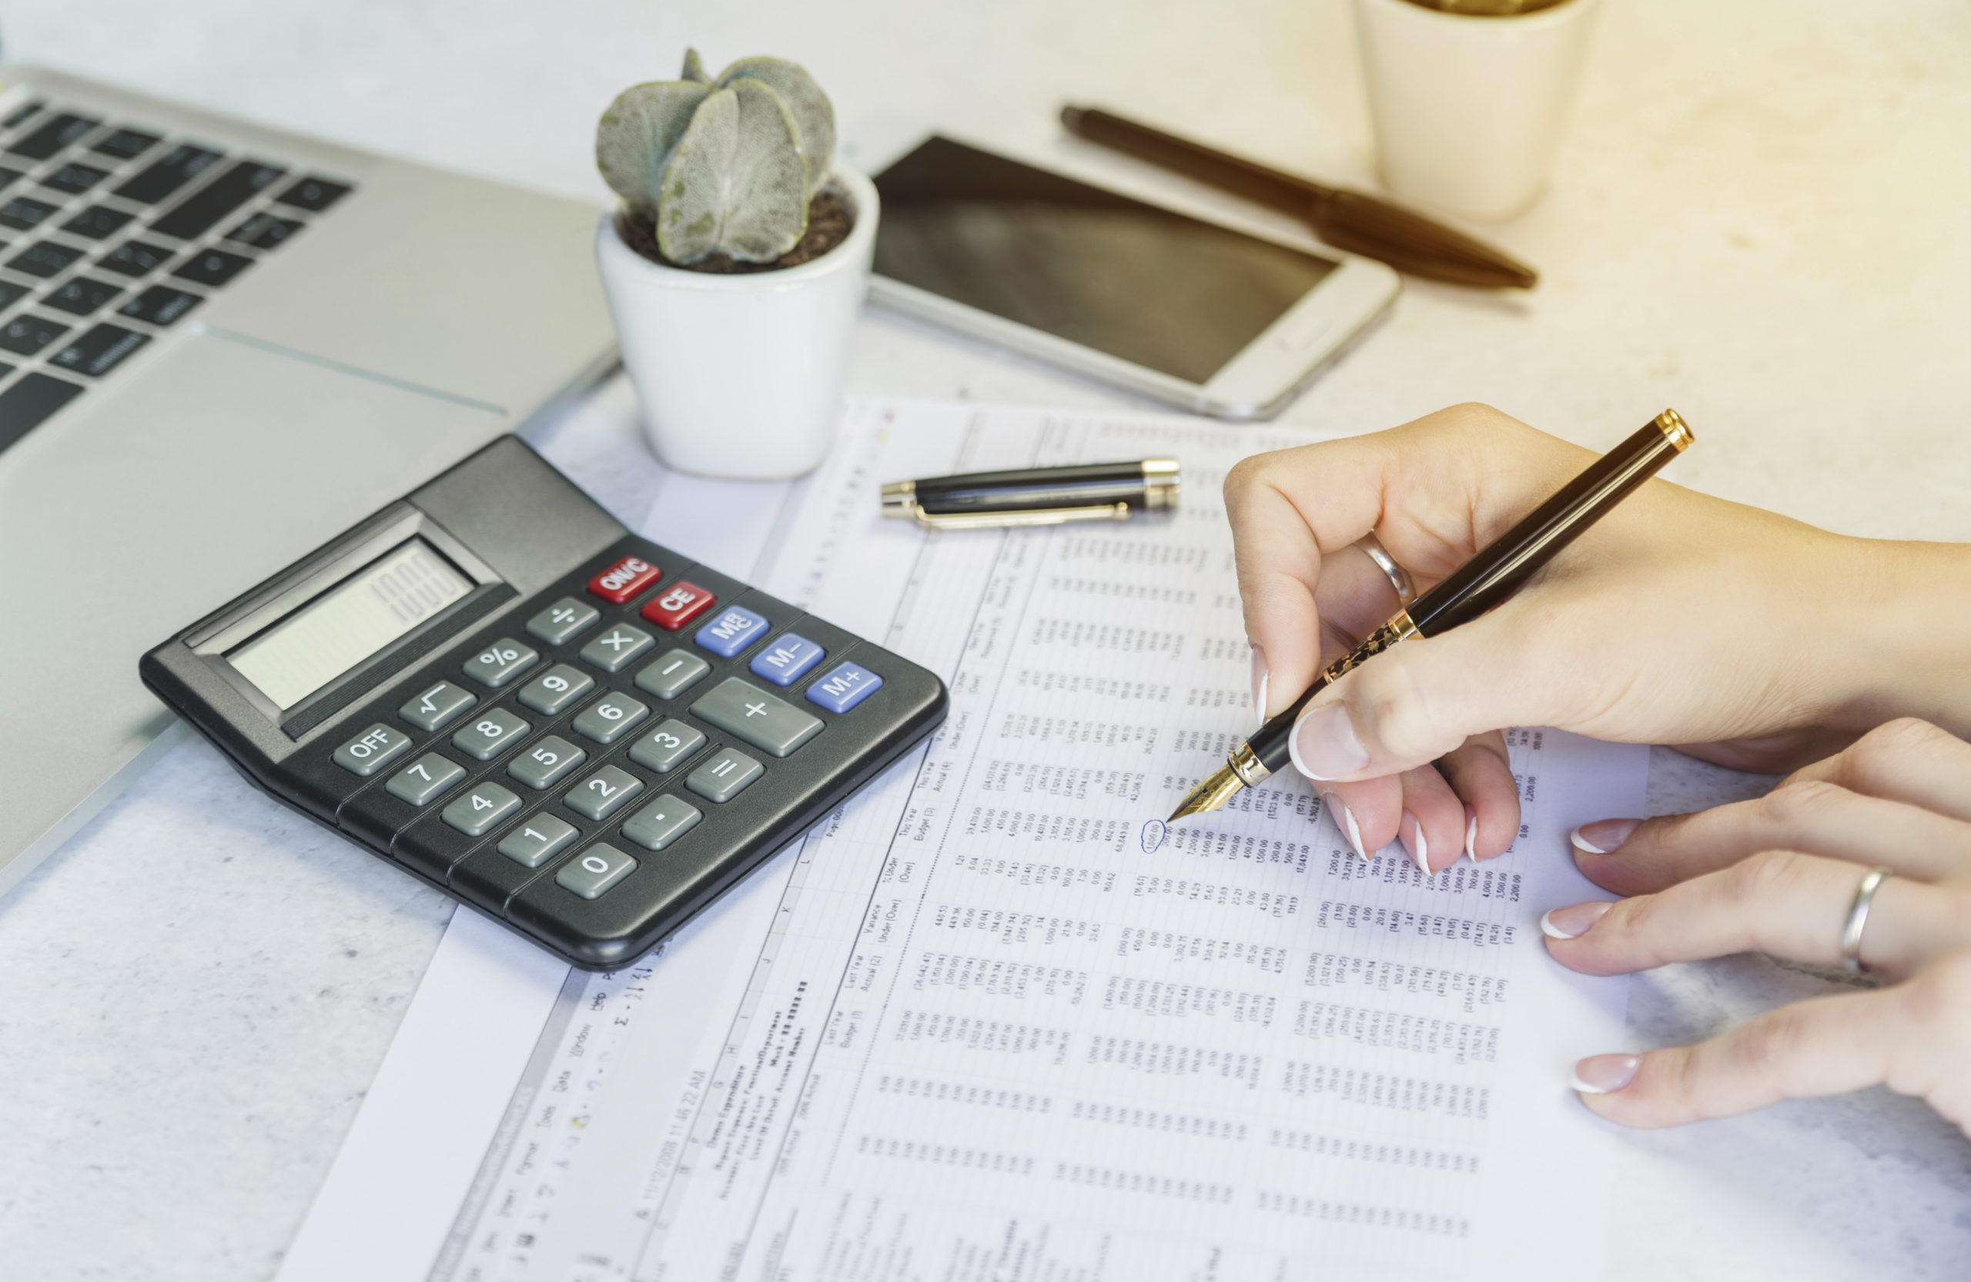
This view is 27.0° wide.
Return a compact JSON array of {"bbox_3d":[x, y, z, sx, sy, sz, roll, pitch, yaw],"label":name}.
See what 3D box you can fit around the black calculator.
[{"bbox_3d":[-0.082,0.012,0.784,0.117,0.029,0.101,23,41,31],"label":"black calculator"}]

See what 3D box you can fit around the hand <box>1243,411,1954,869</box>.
[{"bbox_3d":[0.114,-0.005,0.763,0.142,0.076,0.076,-5,35,-7],"label":"hand"}]

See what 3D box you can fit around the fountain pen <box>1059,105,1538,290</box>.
[{"bbox_3d":[0.072,-0.104,0.962,0.134,0.011,0.011,23,41,30],"label":"fountain pen"}]

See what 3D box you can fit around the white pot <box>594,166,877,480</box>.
[{"bbox_3d":[-0.052,-0.067,0.877,0.057,0.052,0.057,-1,35,0],"label":"white pot"}]

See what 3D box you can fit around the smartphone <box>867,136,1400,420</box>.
[{"bbox_3d":[0.020,-0.087,0.943,0.142,0.007,0.070,21,40,28],"label":"smartphone"}]

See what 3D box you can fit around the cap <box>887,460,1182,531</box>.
[{"bbox_3d":[0.010,-0.031,0.859,0.063,0.012,0.013,-4,35,-4],"label":"cap"}]

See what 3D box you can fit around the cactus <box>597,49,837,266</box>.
[{"bbox_3d":[-0.056,-0.100,0.857,0.048,0.042,0.045,2,35,5],"label":"cactus"}]

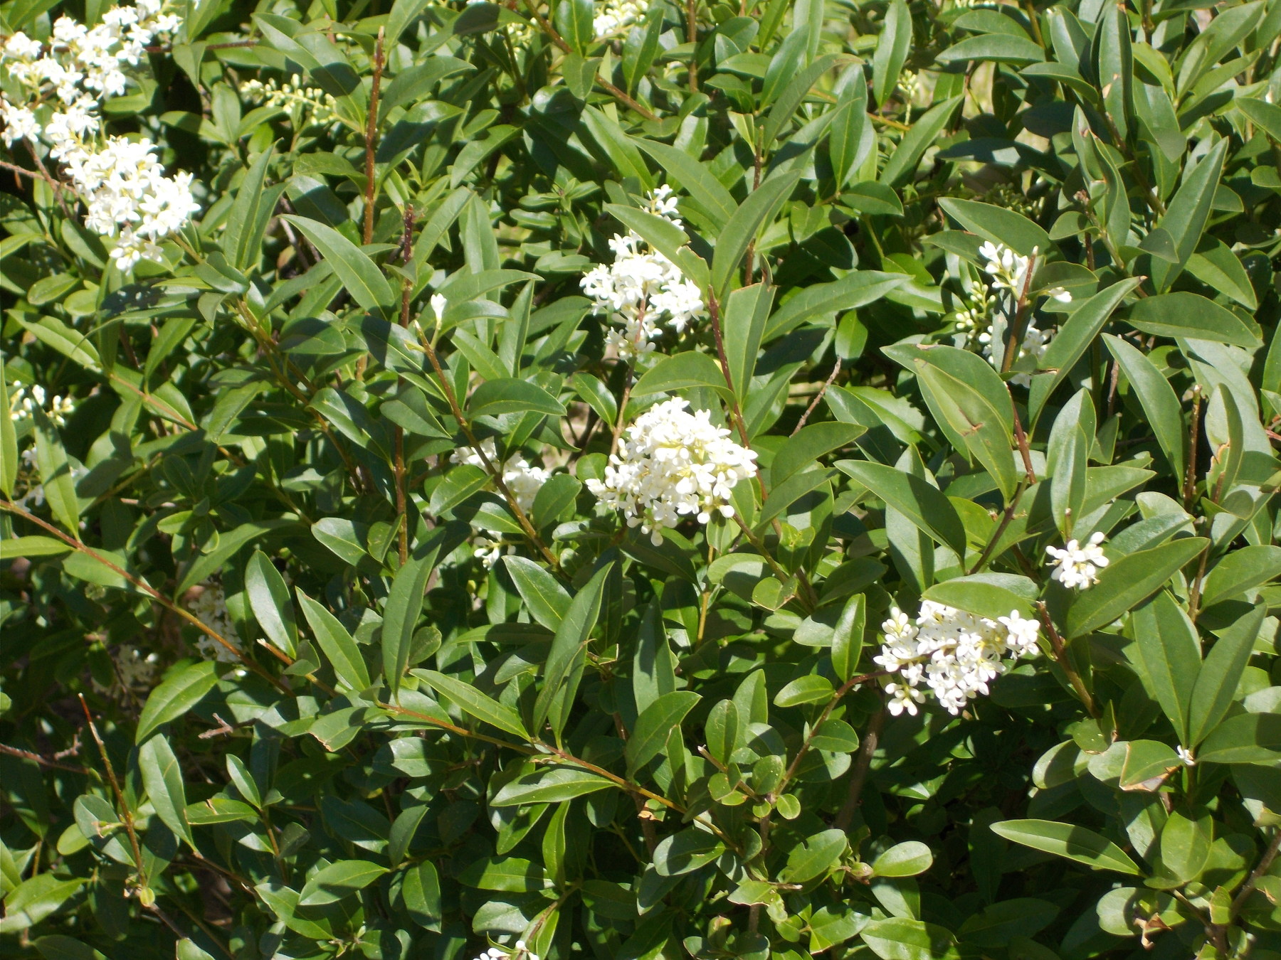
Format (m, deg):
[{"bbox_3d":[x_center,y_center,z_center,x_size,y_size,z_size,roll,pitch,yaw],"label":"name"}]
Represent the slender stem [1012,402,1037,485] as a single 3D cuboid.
[{"bbox_3d":[0.130,-0.012,1.630,0.002,0.029,0.002,-16,15,0],"label":"slender stem"}]

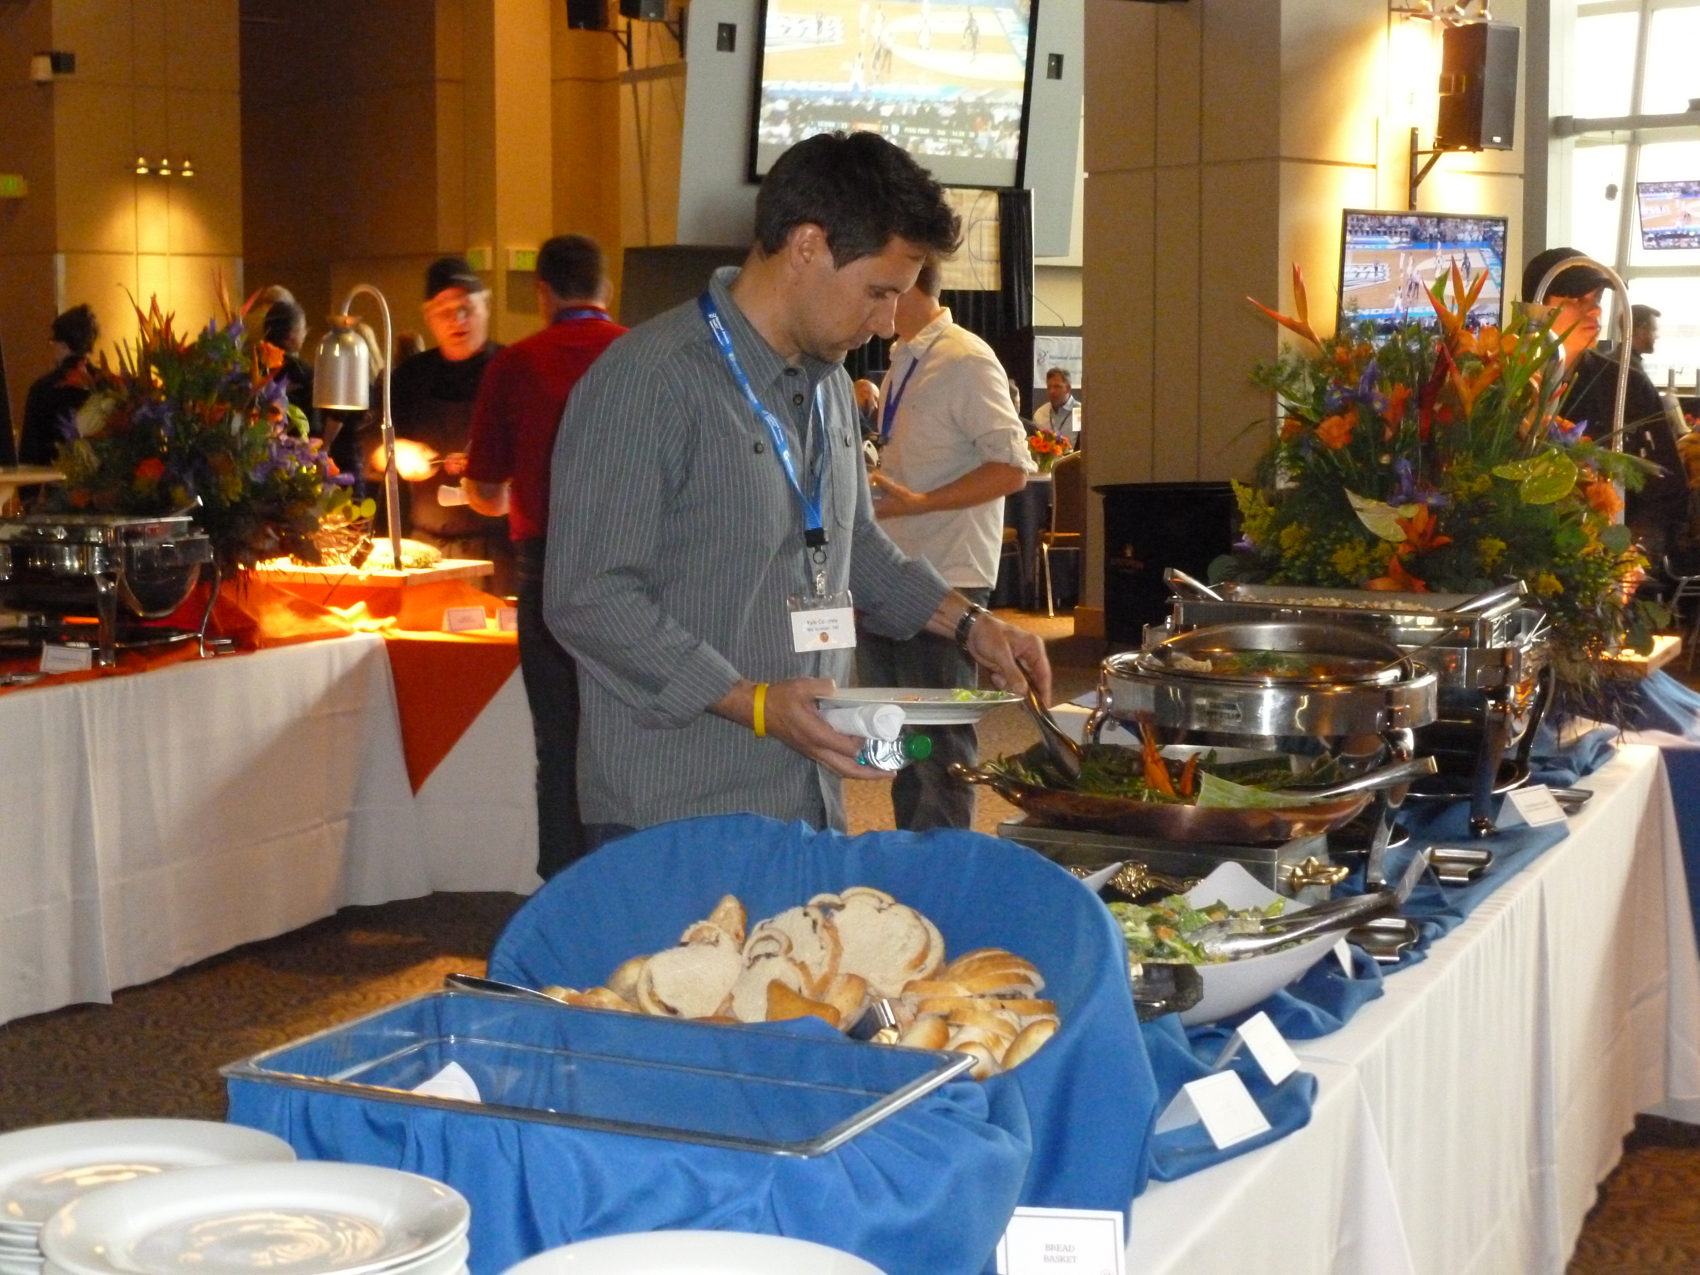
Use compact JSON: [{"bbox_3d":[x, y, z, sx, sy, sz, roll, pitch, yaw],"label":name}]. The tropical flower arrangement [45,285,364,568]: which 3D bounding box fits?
[{"bbox_3d":[-1.718,-0.544,7.081,0.820,0.760,0.750,-2,6,-23],"label":"tropical flower arrangement"}]

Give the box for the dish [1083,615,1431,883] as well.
[{"bbox_3d":[0.565,0.152,3.652,0.475,0.330,0.465,0,6,0],"label":"dish"}]

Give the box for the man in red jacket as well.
[{"bbox_3d":[-0.666,-0.101,6.521,0.580,1.756,0.450,-1,6,-15],"label":"man in red jacket"}]

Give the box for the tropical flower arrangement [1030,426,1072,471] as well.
[{"bbox_3d":[1.222,-1.146,16.165,0.280,0.290,0.280,0,6,0],"label":"tropical flower arrangement"}]

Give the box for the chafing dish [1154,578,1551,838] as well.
[{"bbox_3d":[0.790,0.084,4.196,0.580,0.355,0.450,3,6,28],"label":"chafing dish"}]

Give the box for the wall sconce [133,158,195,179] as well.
[{"bbox_3d":[-5.973,-4.092,23.112,0.600,0.190,0.200,-4,7,-35],"label":"wall sconce"}]

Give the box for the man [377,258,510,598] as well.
[{"bbox_3d":[-1.118,-0.199,7.566,0.540,1.749,0.420,-1,6,-12],"label":"man"}]

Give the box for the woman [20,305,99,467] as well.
[{"bbox_3d":[-2.852,-0.381,9.809,0.460,1.677,0.340,-4,7,-35],"label":"woman"}]

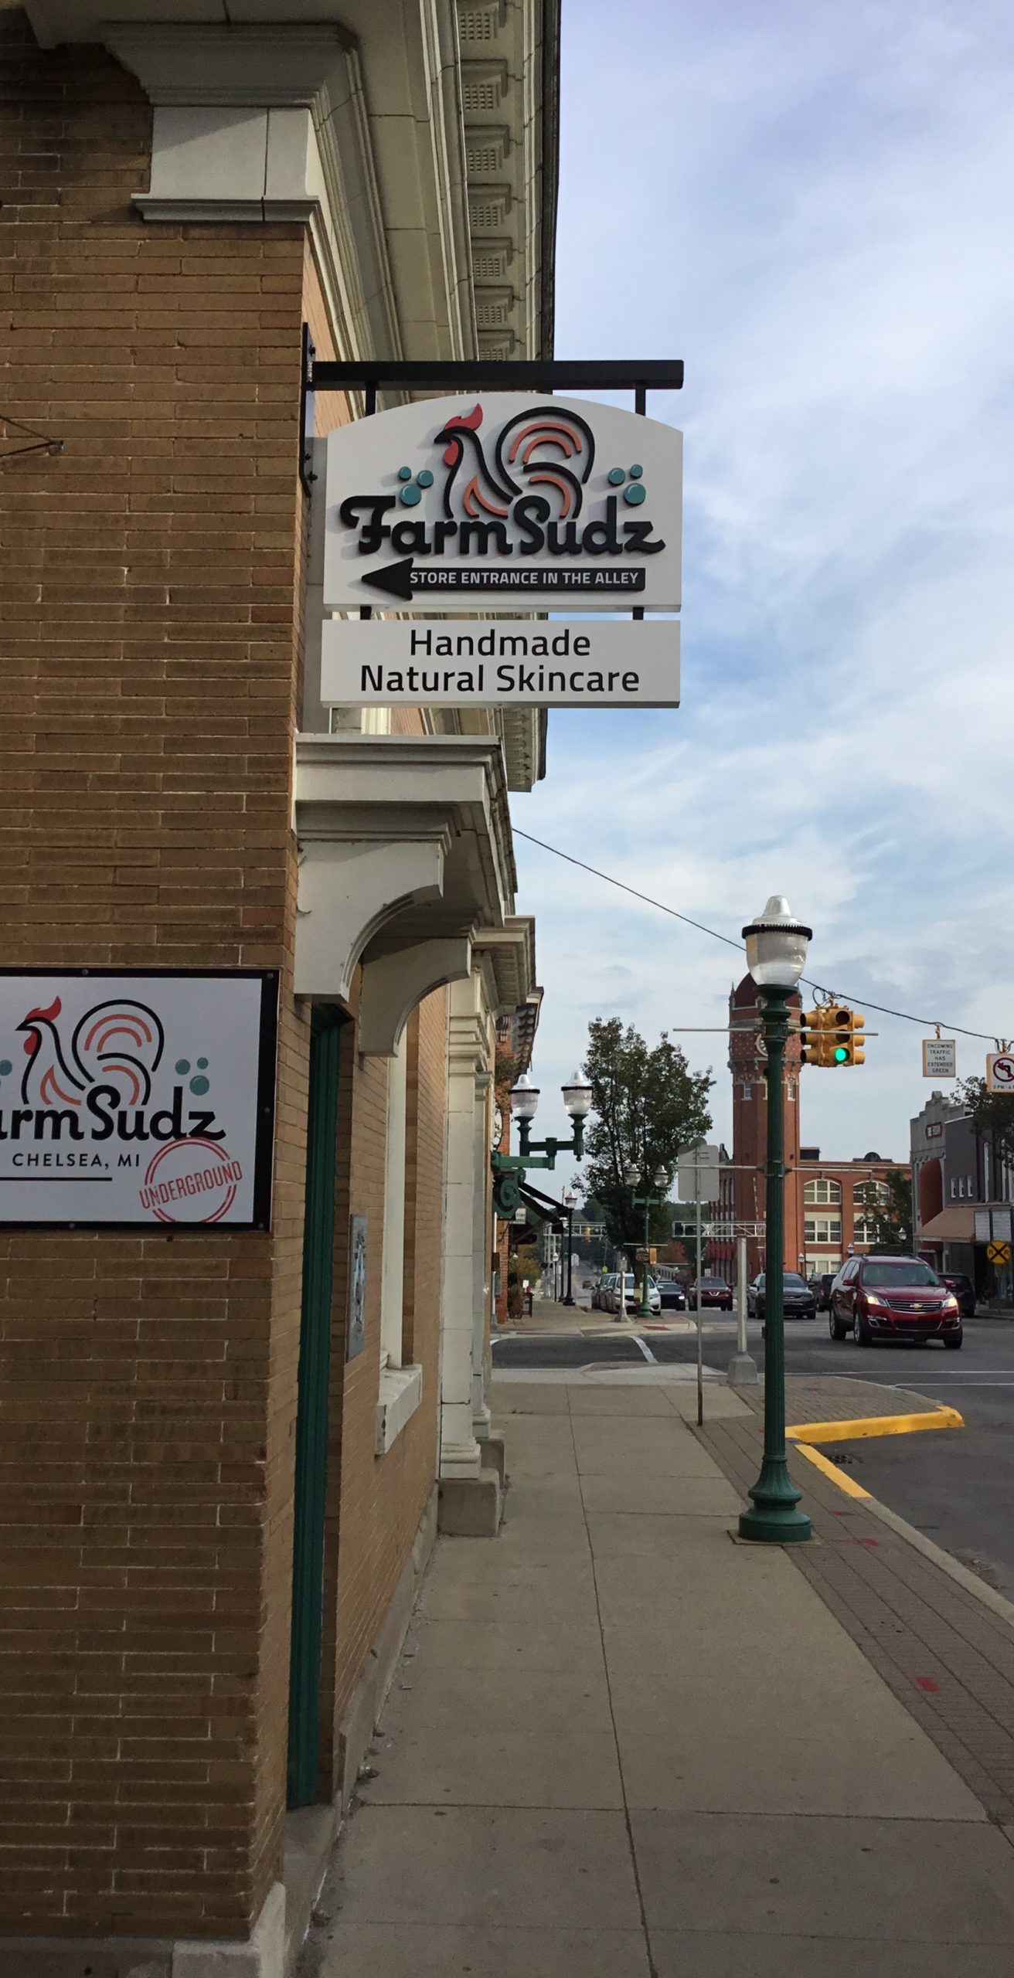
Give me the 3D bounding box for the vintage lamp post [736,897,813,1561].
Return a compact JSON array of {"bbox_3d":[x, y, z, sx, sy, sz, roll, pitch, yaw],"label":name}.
[{"bbox_3d":[1.557,1.272,10.290,0.440,3.701,0.440,1,-8,1],"label":"vintage lamp post"}]

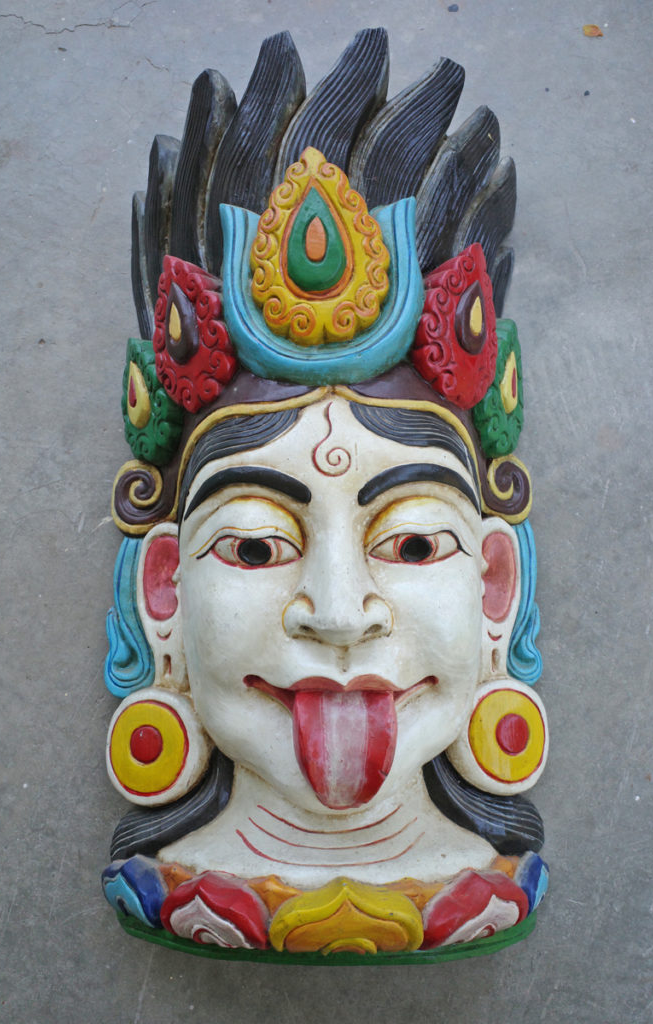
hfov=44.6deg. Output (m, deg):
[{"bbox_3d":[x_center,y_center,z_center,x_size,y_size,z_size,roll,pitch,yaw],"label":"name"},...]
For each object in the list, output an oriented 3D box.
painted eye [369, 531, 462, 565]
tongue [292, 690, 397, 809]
[{"bbox_3d":[0.089,0.038,0.828,0.096,0.027,0.036,1,81,-11],"label":"painted eye"},{"bbox_3d":[0.017,0.206,0.697,0.093,0.054,0.096,-2,78,0],"label":"tongue"}]

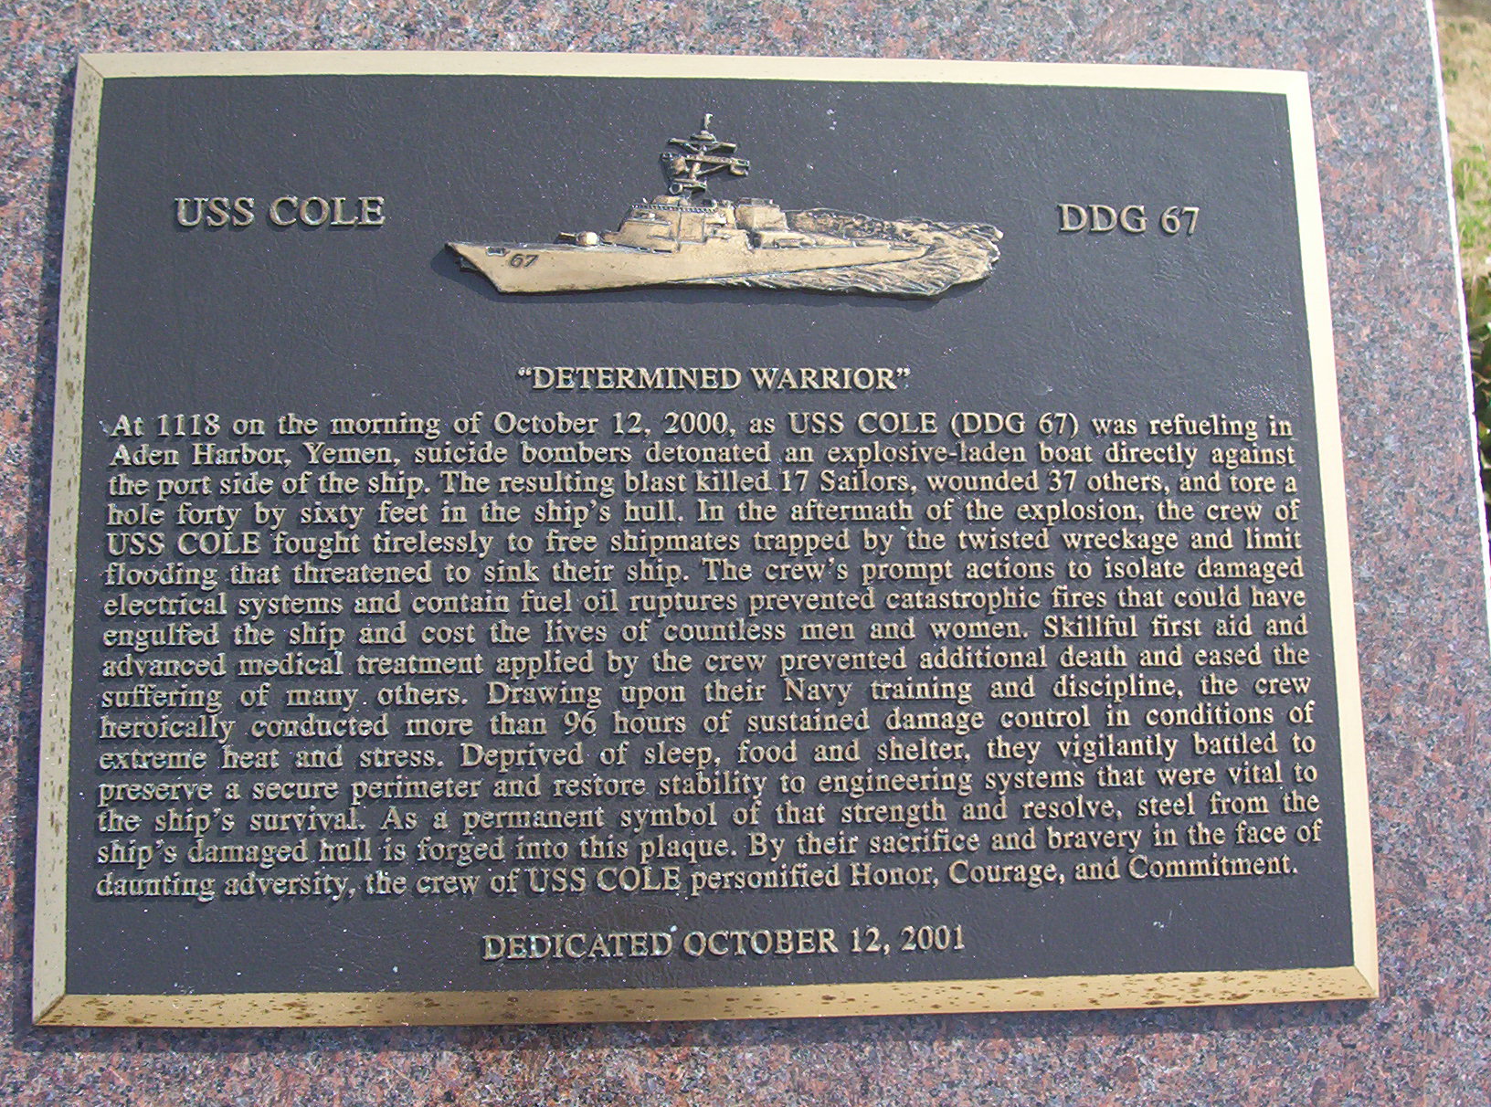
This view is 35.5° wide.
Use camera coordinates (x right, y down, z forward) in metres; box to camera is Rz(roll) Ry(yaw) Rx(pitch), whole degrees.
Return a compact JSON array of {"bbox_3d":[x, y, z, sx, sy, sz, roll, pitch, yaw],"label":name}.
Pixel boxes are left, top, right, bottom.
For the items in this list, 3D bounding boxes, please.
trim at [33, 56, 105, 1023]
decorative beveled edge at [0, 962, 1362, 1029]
[{"bbox_3d":[-0.312,-0.017,1.080,0.014,0.012,0.461,0,77,-5],"label":"trim"},{"bbox_3d":[-0.010,0.200,1.055,0.610,0.012,0.014,0,77,-5],"label":"decorative beveled edge"}]

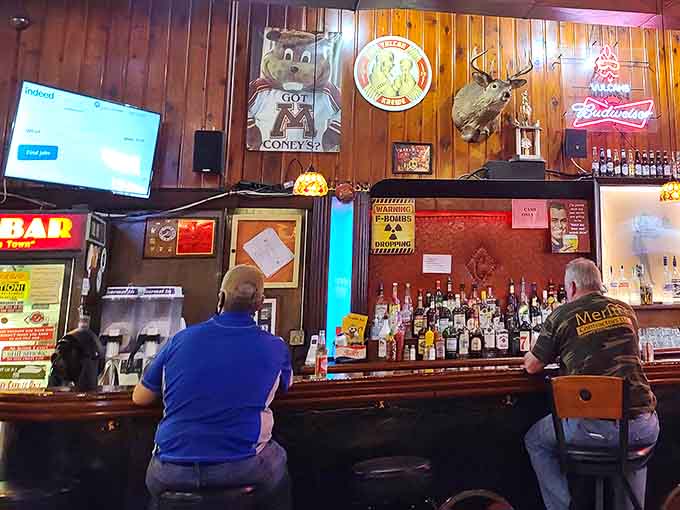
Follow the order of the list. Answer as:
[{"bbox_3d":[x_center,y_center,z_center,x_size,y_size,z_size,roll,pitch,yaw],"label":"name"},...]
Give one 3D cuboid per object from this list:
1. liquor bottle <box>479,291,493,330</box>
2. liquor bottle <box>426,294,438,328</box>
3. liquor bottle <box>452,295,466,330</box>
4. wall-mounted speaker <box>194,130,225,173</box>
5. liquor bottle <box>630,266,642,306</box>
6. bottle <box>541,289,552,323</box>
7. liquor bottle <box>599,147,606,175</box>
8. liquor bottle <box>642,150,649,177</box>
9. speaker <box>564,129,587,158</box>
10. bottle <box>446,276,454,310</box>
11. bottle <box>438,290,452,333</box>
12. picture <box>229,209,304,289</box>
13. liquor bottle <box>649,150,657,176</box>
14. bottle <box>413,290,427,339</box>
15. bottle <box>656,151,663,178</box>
[{"bbox_3d":[1.051,0.406,3.532,0.090,0.300,0.085,2,-7,-10],"label":"liquor bottle"},{"bbox_3d":[0.621,0.400,3.277,0.076,0.272,0.076,1,-7,-9],"label":"liquor bottle"},{"bbox_3d":[0.837,0.427,3.439,0.090,0.299,0.090,2,-7,-9],"label":"liquor bottle"},{"bbox_3d":[-0.871,-0.683,3.254,0.193,0.295,0.180,1,-7,-9],"label":"wall-mounted speaker"},{"bbox_3d":[2.366,0.244,3.911,0.085,0.310,0.085,2,-7,-10],"label":"liquor bottle"},{"bbox_3d":[1.463,0.392,3.480,0.080,0.299,0.080,2,-7,-9],"label":"bottle"},{"bbox_3d":[2.079,-0.733,3.872,0.062,0.233,0.062,2,-7,-10],"label":"liquor bottle"},{"bbox_3d":[2.420,-0.720,3.890,0.062,0.229,0.062,2,-7,-9],"label":"liquor bottle"},{"bbox_3d":[1.870,-0.881,3.891,0.155,0.220,0.110,0,-7,9],"label":"speaker"},{"bbox_3d":[0.756,0.311,3.360,0.080,0.327,0.080,2,-7,-9],"label":"bottle"},{"bbox_3d":[0.736,0.411,3.425,0.090,0.326,0.085,2,-7,-9],"label":"bottle"},{"bbox_3d":[-0.512,-0.048,3.395,0.485,0.558,0.030,1,-7,-9],"label":"picture"},{"bbox_3d":[2.502,-0.726,3.931,0.061,0.232,0.061,1,-7,-9],"label":"liquor bottle"},{"bbox_3d":[0.531,0.393,3.260,0.085,0.320,0.085,2,-7,-9],"label":"bottle"},{"bbox_3d":[2.576,-0.729,3.957,0.062,0.230,0.062,2,-7,-10],"label":"bottle"}]

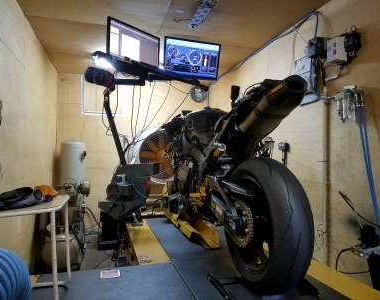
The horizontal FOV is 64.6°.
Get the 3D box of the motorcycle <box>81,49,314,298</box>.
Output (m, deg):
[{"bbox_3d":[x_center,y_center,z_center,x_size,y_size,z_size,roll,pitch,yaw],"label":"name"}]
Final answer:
[{"bbox_3d":[0.161,0.152,2.110,0.700,1.070,2.030,0,-1,-16],"label":"motorcycle"}]

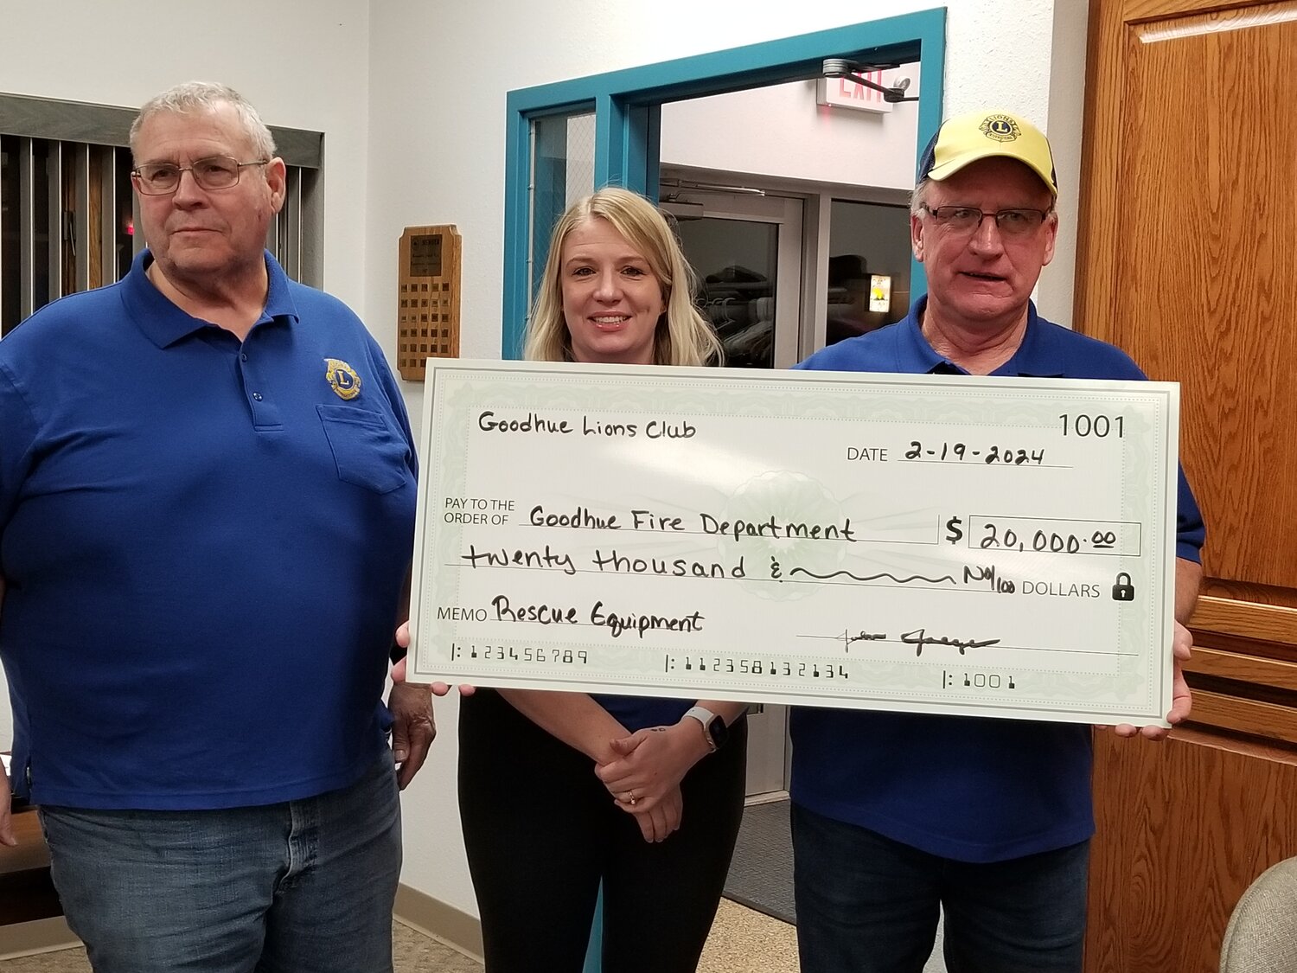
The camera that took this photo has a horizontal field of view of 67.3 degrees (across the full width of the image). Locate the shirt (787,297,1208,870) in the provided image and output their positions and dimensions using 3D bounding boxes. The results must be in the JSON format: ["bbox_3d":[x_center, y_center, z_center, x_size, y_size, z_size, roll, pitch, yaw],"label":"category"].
[{"bbox_3d":[0.452,0.105,1.355,0.590,0.735,0.330,2,3,13],"label":"shirt"}]

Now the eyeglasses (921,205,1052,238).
[{"bbox_3d":[0.454,-0.357,1.316,0.146,0.042,0.140,3,14,15],"label":"eyeglasses"}]

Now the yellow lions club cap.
[{"bbox_3d":[0.457,-0.446,1.310,0.178,0.138,0.270,4,7,12],"label":"yellow lions club cap"}]

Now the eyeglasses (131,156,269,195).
[{"bbox_3d":[-0.598,-0.420,1.321,0.143,0.044,0.138,-4,15,-2],"label":"eyeglasses"}]

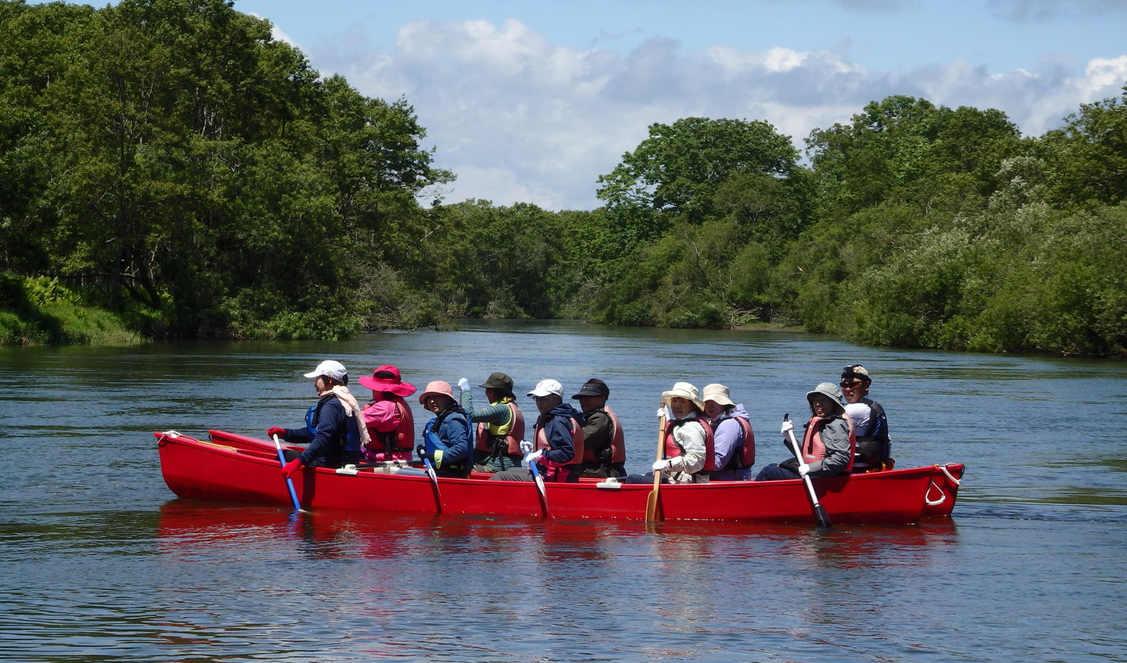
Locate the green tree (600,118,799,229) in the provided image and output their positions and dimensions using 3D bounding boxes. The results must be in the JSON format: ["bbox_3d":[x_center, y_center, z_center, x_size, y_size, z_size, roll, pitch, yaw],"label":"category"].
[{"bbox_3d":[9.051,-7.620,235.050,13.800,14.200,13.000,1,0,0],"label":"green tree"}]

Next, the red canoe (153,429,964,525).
[{"bbox_3d":[-0.063,1.090,24.186,5.650,0.570,1.800,1,0,16],"label":"red canoe"}]

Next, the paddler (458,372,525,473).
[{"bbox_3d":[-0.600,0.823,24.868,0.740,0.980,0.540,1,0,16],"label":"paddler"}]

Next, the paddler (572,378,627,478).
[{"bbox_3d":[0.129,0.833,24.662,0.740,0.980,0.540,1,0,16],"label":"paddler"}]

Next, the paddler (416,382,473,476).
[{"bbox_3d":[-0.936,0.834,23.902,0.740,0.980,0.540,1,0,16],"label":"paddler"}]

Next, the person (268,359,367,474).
[{"bbox_3d":[-1.701,0.746,24.118,0.740,1.080,0.540,1,0,16],"label":"person"}]

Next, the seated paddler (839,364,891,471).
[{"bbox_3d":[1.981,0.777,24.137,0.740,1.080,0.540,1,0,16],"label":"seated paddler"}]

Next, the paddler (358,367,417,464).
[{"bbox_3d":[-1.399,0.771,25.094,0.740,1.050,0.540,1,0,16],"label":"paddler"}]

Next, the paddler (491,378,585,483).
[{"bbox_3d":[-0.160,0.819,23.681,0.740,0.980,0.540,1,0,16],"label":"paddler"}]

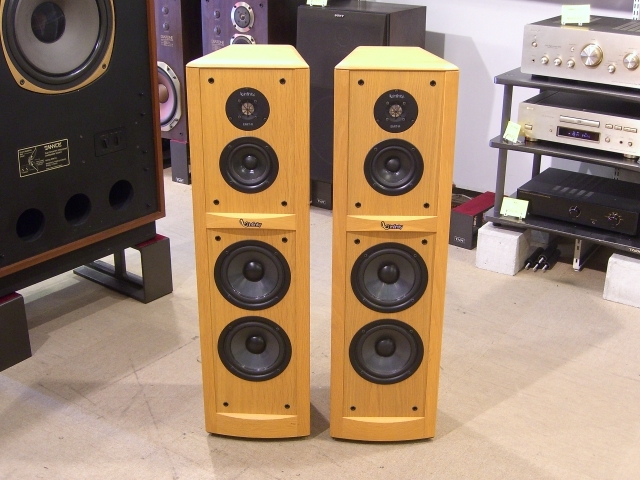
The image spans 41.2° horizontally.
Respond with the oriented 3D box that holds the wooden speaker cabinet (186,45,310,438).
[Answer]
[{"bbox_3d":[-0.155,0.021,2.155,0.272,0.974,0.285,1,23,2],"label":"wooden speaker cabinet"}]

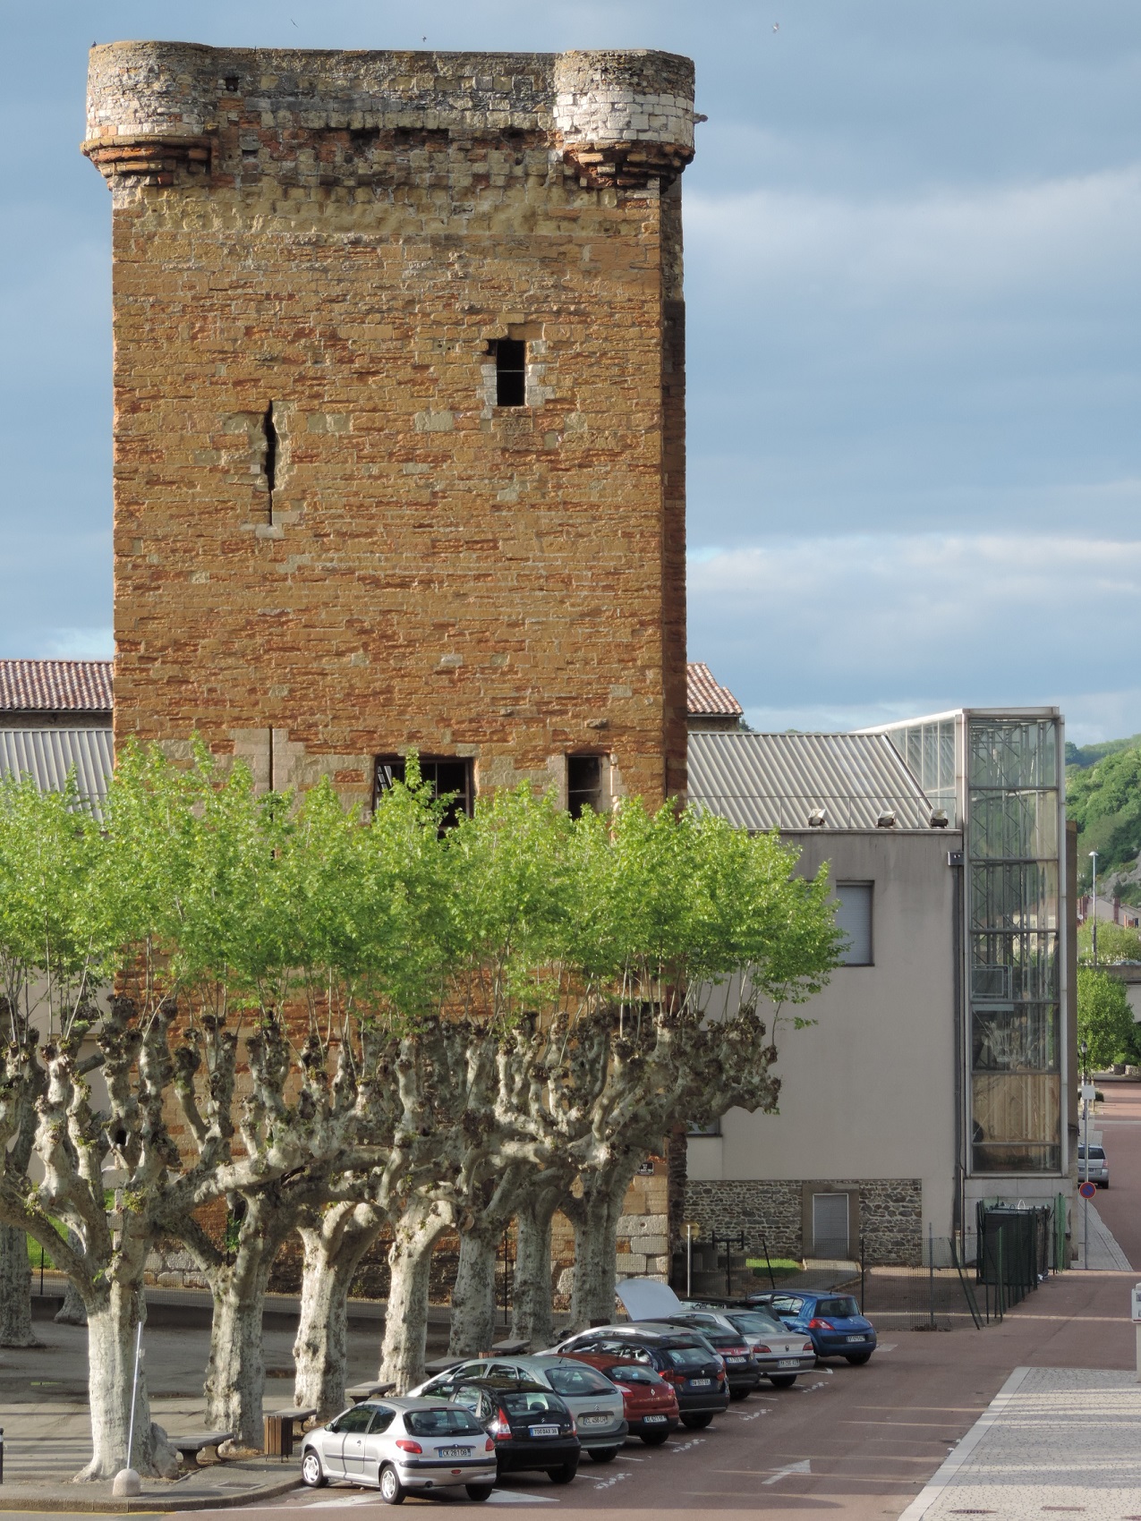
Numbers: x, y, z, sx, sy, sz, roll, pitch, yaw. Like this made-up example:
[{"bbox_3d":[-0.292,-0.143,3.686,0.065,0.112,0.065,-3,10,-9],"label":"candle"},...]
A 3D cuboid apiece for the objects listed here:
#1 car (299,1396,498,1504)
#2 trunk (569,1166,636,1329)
[{"bbox_3d":[-2.525,10.168,77.975,1.652,1.428,3.835,1,-3,-26],"label":"car"},{"bbox_3d":[0.666,10.393,111.596,1.350,3.602,1.100,-1,-2,12],"label":"trunk"}]

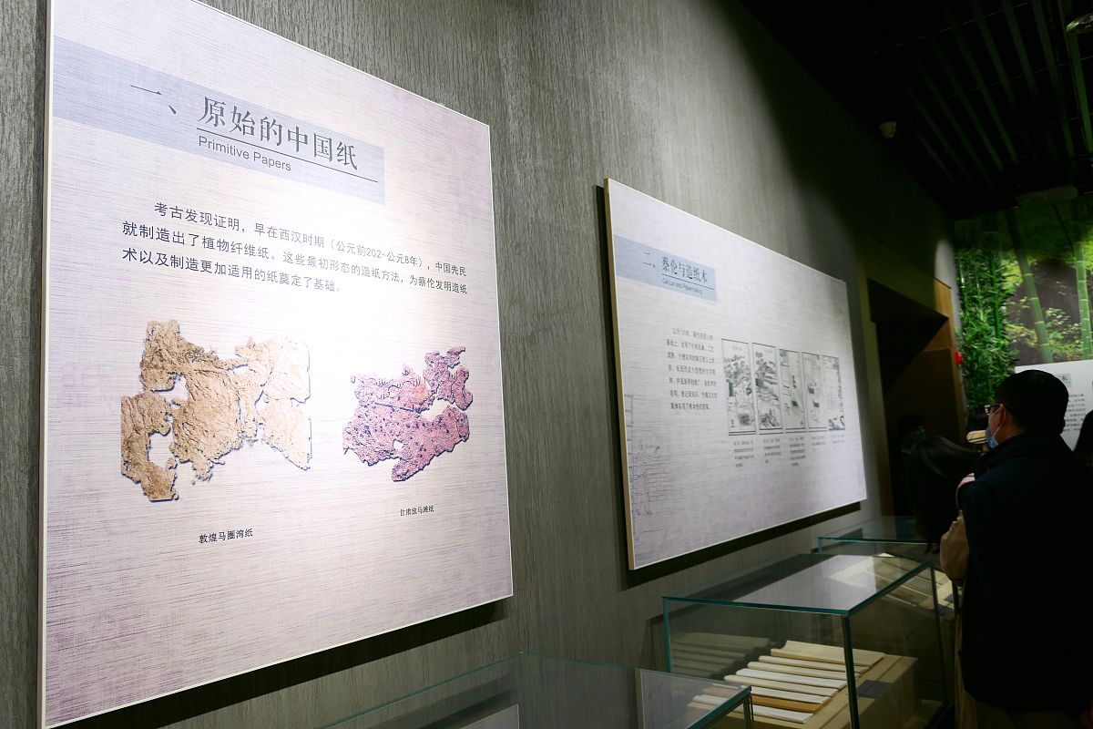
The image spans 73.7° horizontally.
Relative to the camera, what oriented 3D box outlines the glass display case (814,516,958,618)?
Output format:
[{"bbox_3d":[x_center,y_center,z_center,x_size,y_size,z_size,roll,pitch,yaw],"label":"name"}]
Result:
[{"bbox_3d":[1.746,1.018,3.470,0.535,0.480,0.930,-9,-9,38],"label":"glass display case"}]

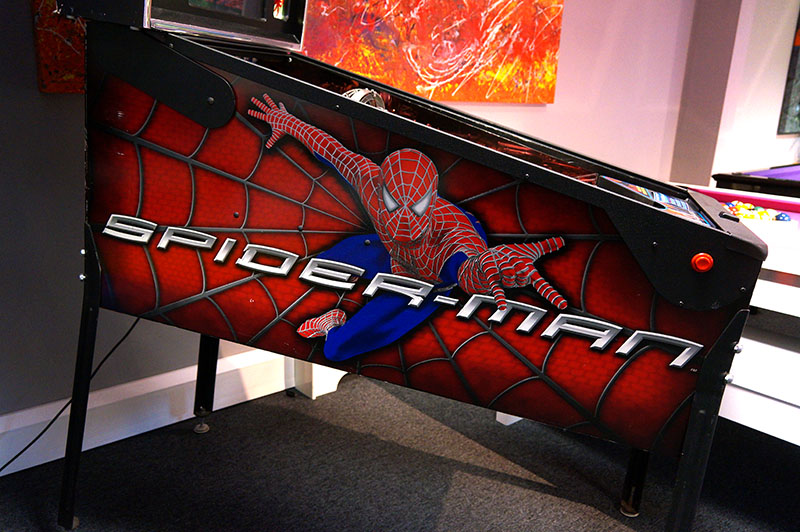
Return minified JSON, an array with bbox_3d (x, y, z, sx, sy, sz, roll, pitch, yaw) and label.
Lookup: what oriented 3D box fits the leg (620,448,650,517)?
[{"bbox_3d":[0.663,0.336,1.624,0.062,0.720,0.062,9,16,15],"label":"leg"}]

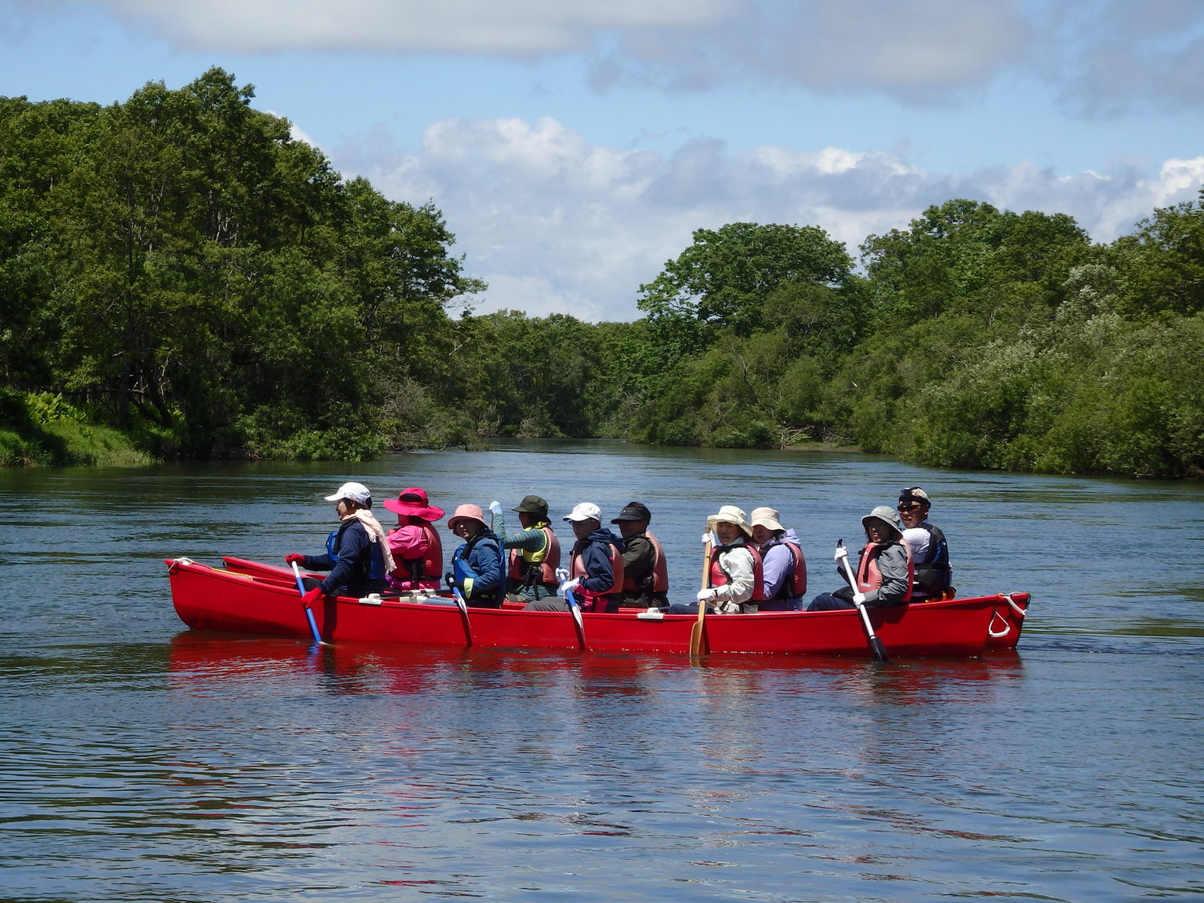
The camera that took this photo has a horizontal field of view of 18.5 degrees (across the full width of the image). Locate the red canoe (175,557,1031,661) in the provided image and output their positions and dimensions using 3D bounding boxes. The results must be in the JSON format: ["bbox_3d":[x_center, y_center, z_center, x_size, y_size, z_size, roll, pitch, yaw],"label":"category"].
[{"bbox_3d":[-0.063,1.090,24.186,5.650,0.570,1.800,1,0,16],"label":"red canoe"}]

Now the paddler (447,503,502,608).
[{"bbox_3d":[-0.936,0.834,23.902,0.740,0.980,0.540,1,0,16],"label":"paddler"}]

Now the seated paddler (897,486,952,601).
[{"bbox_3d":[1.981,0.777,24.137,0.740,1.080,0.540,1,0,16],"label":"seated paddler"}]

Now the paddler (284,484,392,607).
[{"bbox_3d":[-1.701,0.746,24.118,0.740,1.080,0.540,1,0,16],"label":"paddler"}]

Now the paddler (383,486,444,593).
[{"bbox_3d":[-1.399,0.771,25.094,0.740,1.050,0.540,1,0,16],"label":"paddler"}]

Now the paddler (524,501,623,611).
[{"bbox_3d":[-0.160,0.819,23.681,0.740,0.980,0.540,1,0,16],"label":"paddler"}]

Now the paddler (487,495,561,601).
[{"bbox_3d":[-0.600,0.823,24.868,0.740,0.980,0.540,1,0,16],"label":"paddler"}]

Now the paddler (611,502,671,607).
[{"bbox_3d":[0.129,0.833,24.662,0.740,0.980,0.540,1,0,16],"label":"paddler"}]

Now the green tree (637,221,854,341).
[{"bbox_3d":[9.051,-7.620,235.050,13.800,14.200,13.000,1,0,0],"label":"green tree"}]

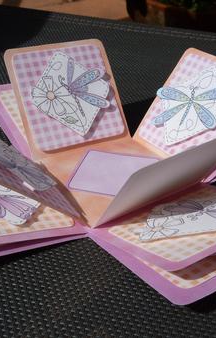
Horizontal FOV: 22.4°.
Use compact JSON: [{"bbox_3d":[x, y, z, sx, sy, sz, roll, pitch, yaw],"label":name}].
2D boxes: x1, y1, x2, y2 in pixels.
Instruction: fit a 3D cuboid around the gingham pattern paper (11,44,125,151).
[{"bbox_3d":[-0.031,-0.061,0.460,0.083,0.083,0.005,-14,-5,-29],"label":"gingham pattern paper"}]

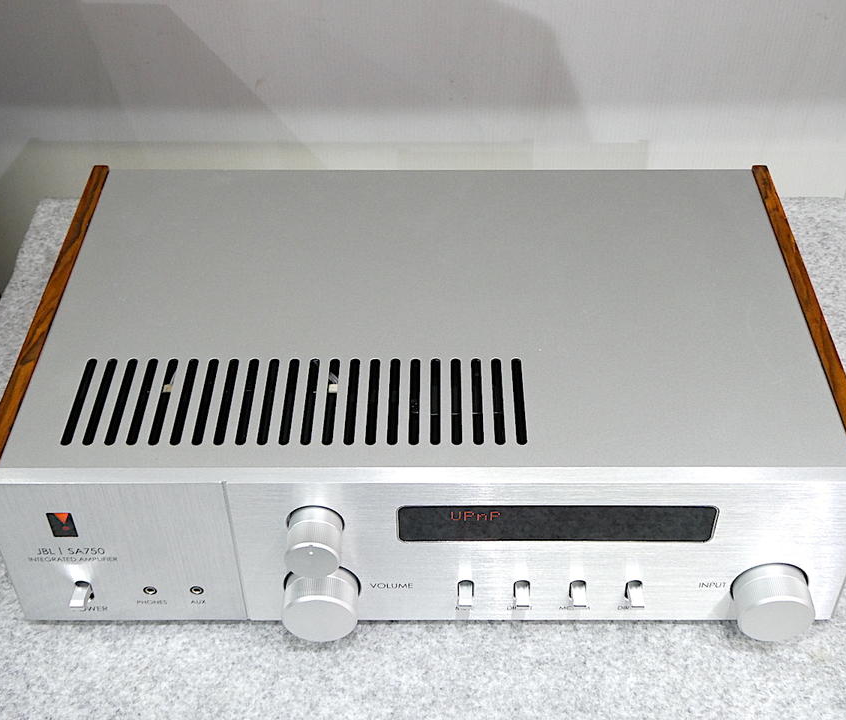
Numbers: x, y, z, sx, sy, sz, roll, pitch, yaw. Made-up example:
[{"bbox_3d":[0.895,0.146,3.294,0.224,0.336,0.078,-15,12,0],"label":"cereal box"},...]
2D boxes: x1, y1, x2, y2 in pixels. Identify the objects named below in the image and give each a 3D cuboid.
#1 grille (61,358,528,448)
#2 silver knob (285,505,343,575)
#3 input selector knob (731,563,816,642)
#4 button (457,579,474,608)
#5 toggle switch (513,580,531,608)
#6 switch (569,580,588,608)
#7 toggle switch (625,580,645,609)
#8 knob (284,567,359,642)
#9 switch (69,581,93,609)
[{"bbox_3d":[-0.065,0.022,0.586,0.238,0.003,0.064,0,44,1],"label":"grille"},{"bbox_3d":[-0.055,0.092,0.558,0.029,0.029,0.022,0,44,1],"label":"silver knob"},{"bbox_3d":[0.188,0.130,0.594,0.041,0.041,0.021,0,44,1],"label":"input selector knob"},{"bbox_3d":[0.023,0.129,0.599,0.008,0.013,0.015,0,44,1],"label":"button"},{"bbox_3d":[0.054,0.129,0.598,0.008,0.013,0.015,0,44,1],"label":"toggle switch"},{"bbox_3d":[0.085,0.129,0.598,0.008,0.013,0.015,0,44,1],"label":"switch"},{"bbox_3d":[0.115,0.129,0.598,0.008,0.013,0.015,0,44,1],"label":"toggle switch"},{"bbox_3d":[-0.055,0.132,0.598,0.042,0.042,0.021,0,44,1],"label":"knob"},{"bbox_3d":[-0.185,0.129,0.601,0.009,0.013,0.015,0,44,1],"label":"switch"}]

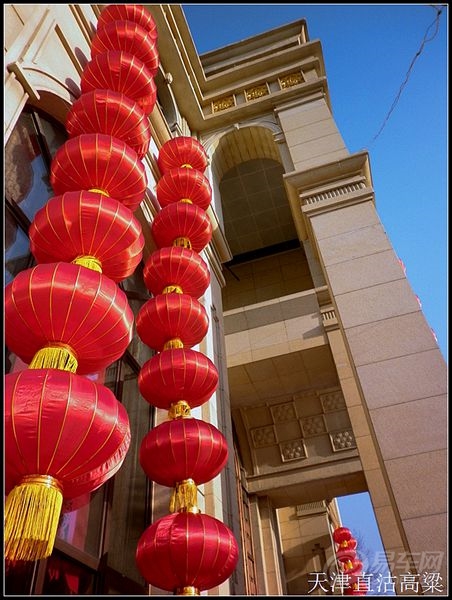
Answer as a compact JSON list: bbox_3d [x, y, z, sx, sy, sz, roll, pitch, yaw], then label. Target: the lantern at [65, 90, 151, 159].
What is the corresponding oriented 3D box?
[{"bbox_3d":[-1.114,-1.599,4.652,0.800,0.568,0.800,-3,-43,-3],"label":"lantern"}]

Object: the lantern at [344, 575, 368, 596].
[{"bbox_3d":[4.897,10.732,18.240,0.800,0.568,0.800,-15,-44,10],"label":"lantern"}]

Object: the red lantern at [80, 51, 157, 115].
[{"bbox_3d":[-1.136,-2.218,5.195,0.800,0.568,0.800,-3,-43,-3],"label":"red lantern"}]

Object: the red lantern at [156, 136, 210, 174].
[{"bbox_3d":[-0.524,-1.715,6.023,0.620,0.409,0.620,-3,-43,-3],"label":"red lantern"}]

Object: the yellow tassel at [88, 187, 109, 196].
[{"bbox_3d":[-1.026,-0.744,3.835,0.224,0.216,0.224,-15,-44,10],"label":"yellow tassel"}]

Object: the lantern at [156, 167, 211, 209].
[{"bbox_3d":[-0.468,-1.196,5.512,0.620,0.409,0.620,-3,-43,-3],"label":"lantern"}]

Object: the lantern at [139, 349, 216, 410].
[{"bbox_3d":[-0.368,0.641,3.806,0.620,0.409,0.620,-3,-43,-3],"label":"lantern"}]

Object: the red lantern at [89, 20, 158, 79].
[{"bbox_3d":[-0.946,-2.274,4.571,0.620,0.409,0.620,-3,-43,-3],"label":"red lantern"}]

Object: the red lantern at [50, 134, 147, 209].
[{"bbox_3d":[-1.054,-1.005,4.093,0.800,0.568,0.800,-3,-43,-3],"label":"red lantern"}]

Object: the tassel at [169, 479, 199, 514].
[{"bbox_3d":[-0.277,1.296,3.206,0.171,0.236,0.171,-15,-44,10],"label":"tassel"}]

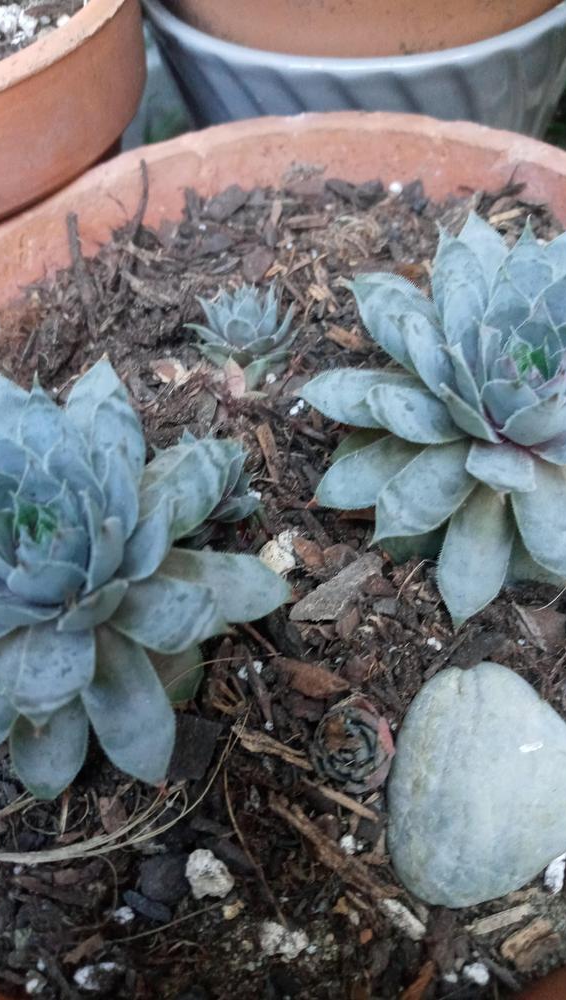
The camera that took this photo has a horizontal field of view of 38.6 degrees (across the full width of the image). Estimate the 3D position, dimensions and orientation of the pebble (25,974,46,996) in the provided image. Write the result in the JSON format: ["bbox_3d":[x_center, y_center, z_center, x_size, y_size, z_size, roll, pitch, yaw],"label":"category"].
[{"bbox_3d":[-0.066,0.130,0.216,0.005,0.004,0.005,-24,59,-6],"label":"pebble"}]

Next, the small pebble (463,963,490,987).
[{"bbox_3d":[0.052,0.127,0.217,0.007,0.007,0.006,-11,60,4],"label":"small pebble"}]

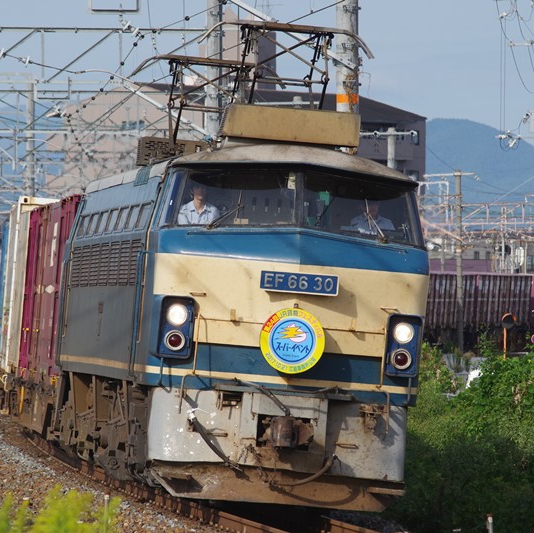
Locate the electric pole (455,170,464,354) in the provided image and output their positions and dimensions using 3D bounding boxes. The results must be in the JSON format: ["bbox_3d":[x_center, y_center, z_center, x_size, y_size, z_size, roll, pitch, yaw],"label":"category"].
[{"bbox_3d":[8.687,-0.180,300.000,0.290,8.300,0.290,-1,0,0],"label":"electric pole"}]

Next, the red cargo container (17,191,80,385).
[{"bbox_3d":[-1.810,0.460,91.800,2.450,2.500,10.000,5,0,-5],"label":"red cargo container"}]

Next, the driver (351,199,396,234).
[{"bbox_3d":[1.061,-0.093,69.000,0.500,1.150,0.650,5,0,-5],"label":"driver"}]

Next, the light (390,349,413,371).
[{"bbox_3d":[1.365,0.940,67.400,0.220,0.215,0.120,5,0,-5],"label":"light"}]

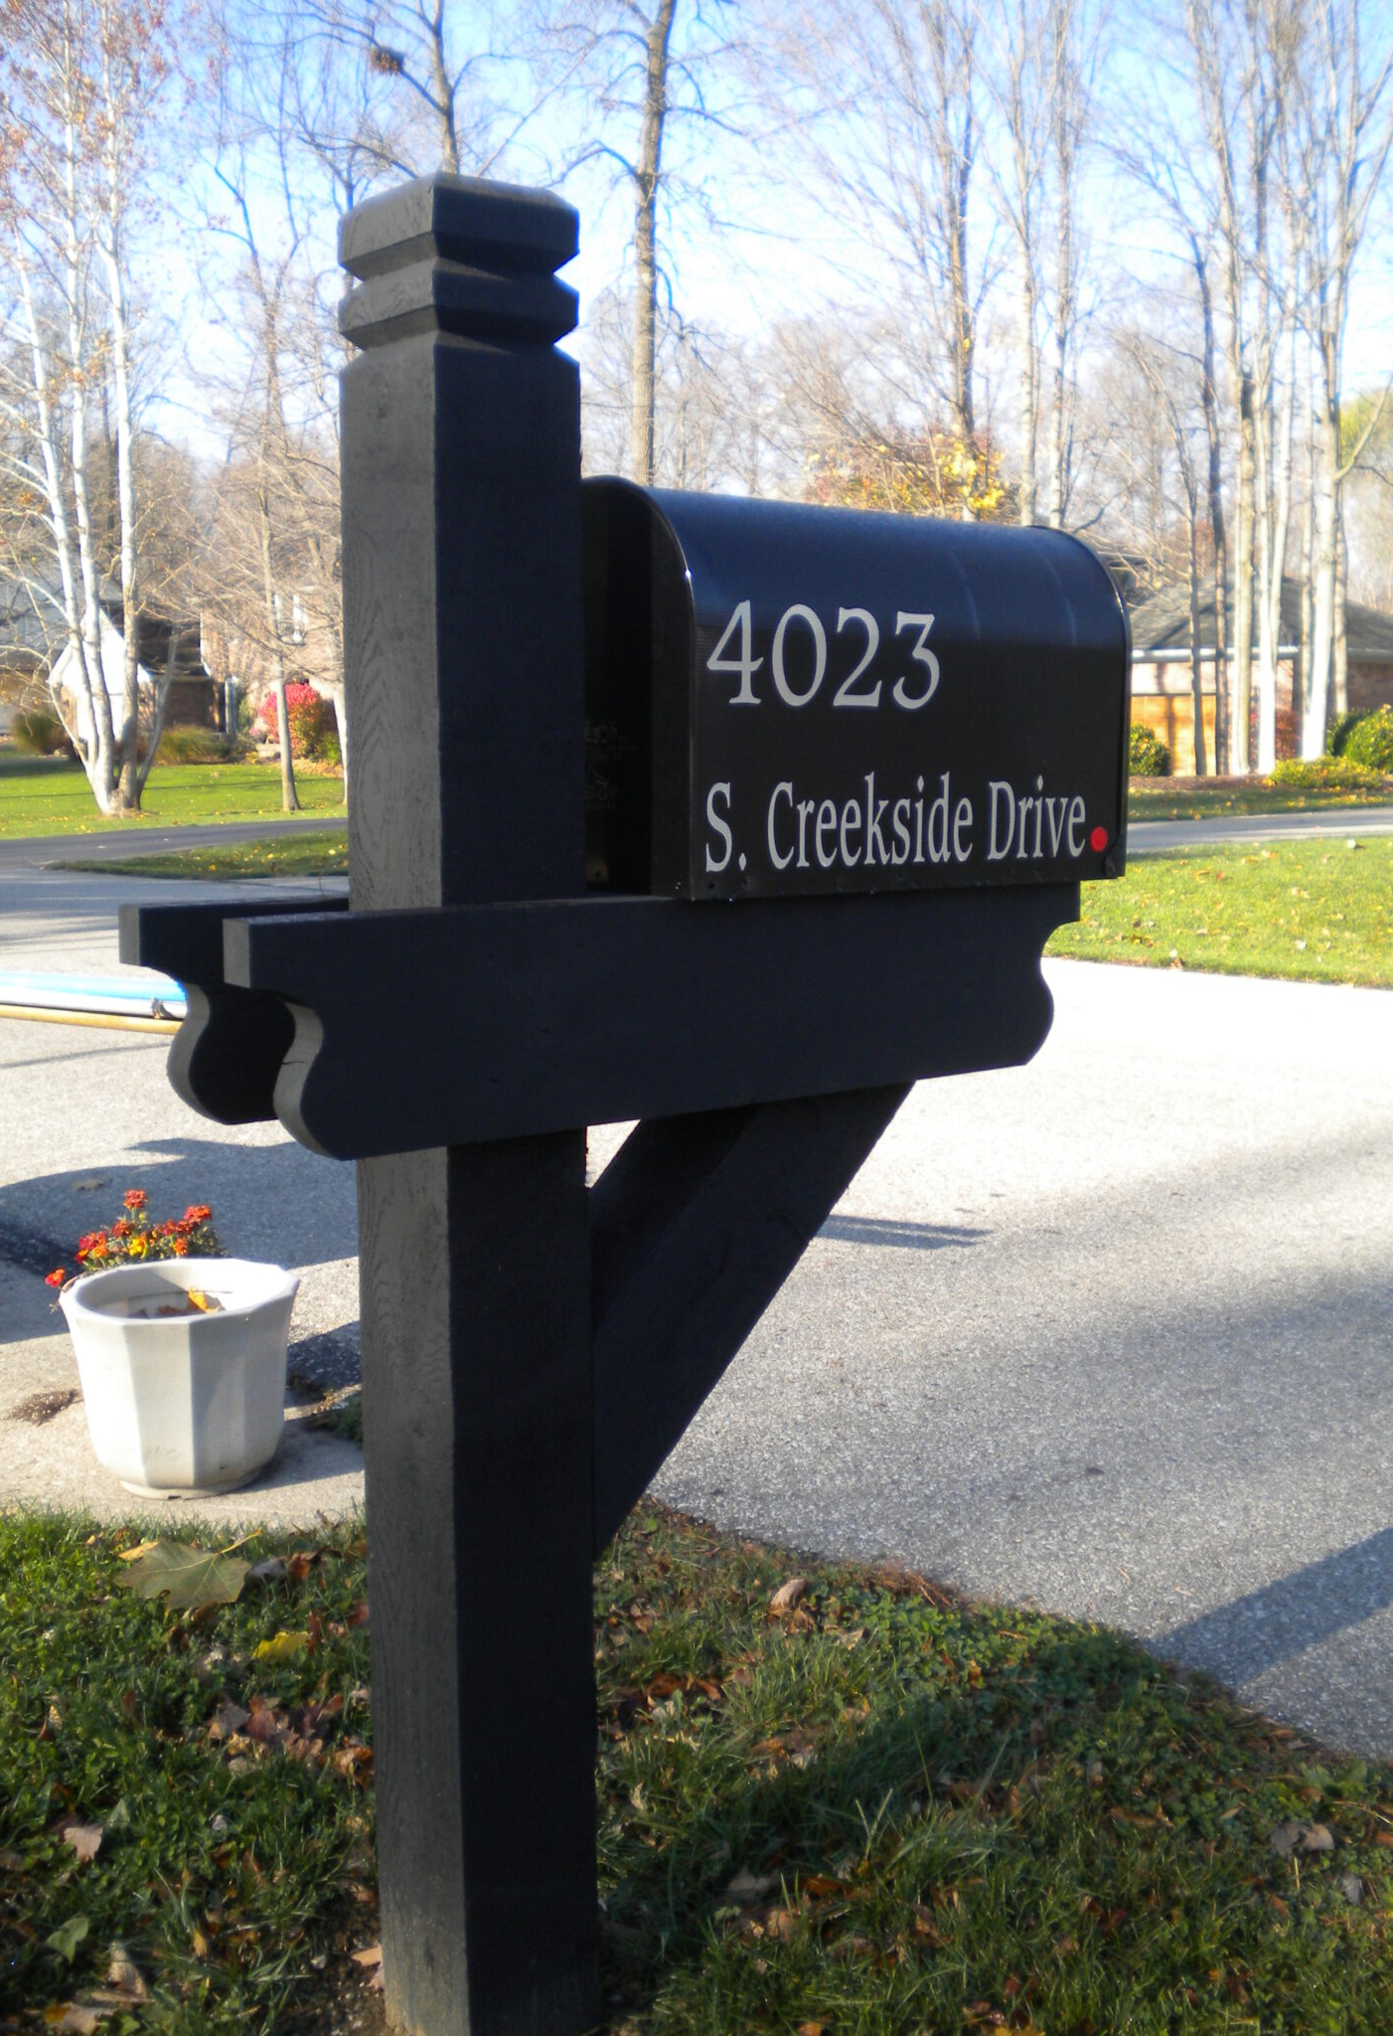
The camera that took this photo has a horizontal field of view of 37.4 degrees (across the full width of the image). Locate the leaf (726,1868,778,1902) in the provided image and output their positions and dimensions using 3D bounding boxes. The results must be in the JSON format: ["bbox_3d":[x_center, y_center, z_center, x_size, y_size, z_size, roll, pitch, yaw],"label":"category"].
[{"bbox_3d":[0.054,0.838,1.989,0.051,0.020,0.050,0,7,2],"label":"leaf"}]

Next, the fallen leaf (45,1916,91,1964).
[{"bbox_3d":[-0.583,0.854,1.909,0.041,0.025,0.058,-3,8,-17],"label":"fallen leaf"}]

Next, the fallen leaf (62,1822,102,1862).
[{"bbox_3d":[-0.620,0.833,2.076,0.042,0.020,0.058,-3,8,-17],"label":"fallen leaf"}]

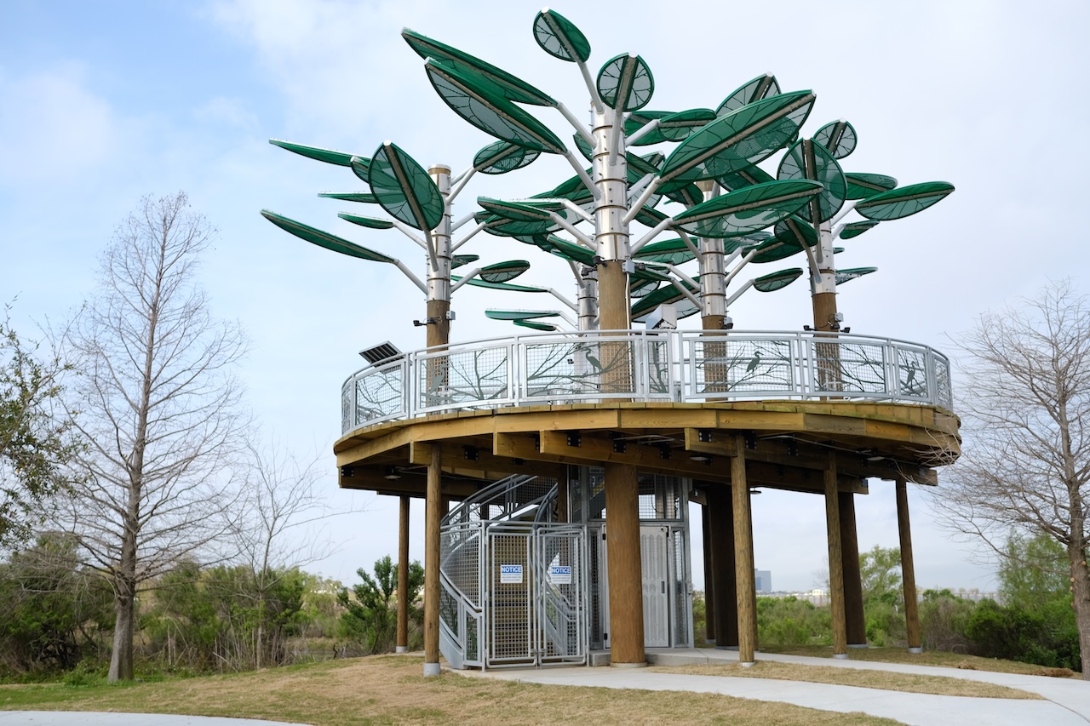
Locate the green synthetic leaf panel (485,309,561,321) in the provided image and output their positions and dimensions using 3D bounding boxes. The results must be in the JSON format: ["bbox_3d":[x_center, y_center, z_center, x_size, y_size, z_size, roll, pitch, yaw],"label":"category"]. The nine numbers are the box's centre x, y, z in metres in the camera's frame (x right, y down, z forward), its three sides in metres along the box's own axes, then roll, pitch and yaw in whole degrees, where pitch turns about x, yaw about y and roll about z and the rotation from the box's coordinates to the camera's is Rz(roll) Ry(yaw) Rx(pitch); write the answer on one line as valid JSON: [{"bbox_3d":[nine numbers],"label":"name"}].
[{"bbox_3d":[-0.541,-1.104,24.935,1.200,0.230,2.647,-10,10,-41],"label":"green synthetic leaf panel"}]

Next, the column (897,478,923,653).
[{"bbox_3d":[6.326,3.430,18.470,0.235,3.098,0.235,-5,-13,18],"label":"column"}]

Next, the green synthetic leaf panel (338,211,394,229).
[{"bbox_3d":[-3.769,-3.054,22.498,1.310,0.170,0.880,11,-6,12],"label":"green synthetic leaf panel"}]

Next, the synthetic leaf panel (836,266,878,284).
[{"bbox_3d":[6.684,-1.852,23.191,1.150,0.220,2.500,-25,-9,28],"label":"synthetic leaf panel"}]

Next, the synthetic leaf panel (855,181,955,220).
[{"bbox_3d":[7.890,-3.551,22.989,2.768,0.200,1.220,-11,-26,-22],"label":"synthetic leaf panel"}]

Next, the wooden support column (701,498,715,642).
[{"bbox_3d":[3.578,4.519,23.160,0.210,3.142,0.210,-1,-12,0],"label":"wooden support column"}]

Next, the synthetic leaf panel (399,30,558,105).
[{"bbox_3d":[-1.048,-4.689,17.065,2.664,0.230,1.200,21,-3,-15],"label":"synthetic leaf panel"}]

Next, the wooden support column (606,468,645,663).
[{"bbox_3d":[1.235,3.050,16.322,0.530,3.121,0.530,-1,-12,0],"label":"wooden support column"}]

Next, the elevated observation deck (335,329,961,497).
[{"bbox_3d":[1.845,1.473,20.598,11.600,1.930,11.600,-2,-12,5],"label":"elevated observation deck"}]

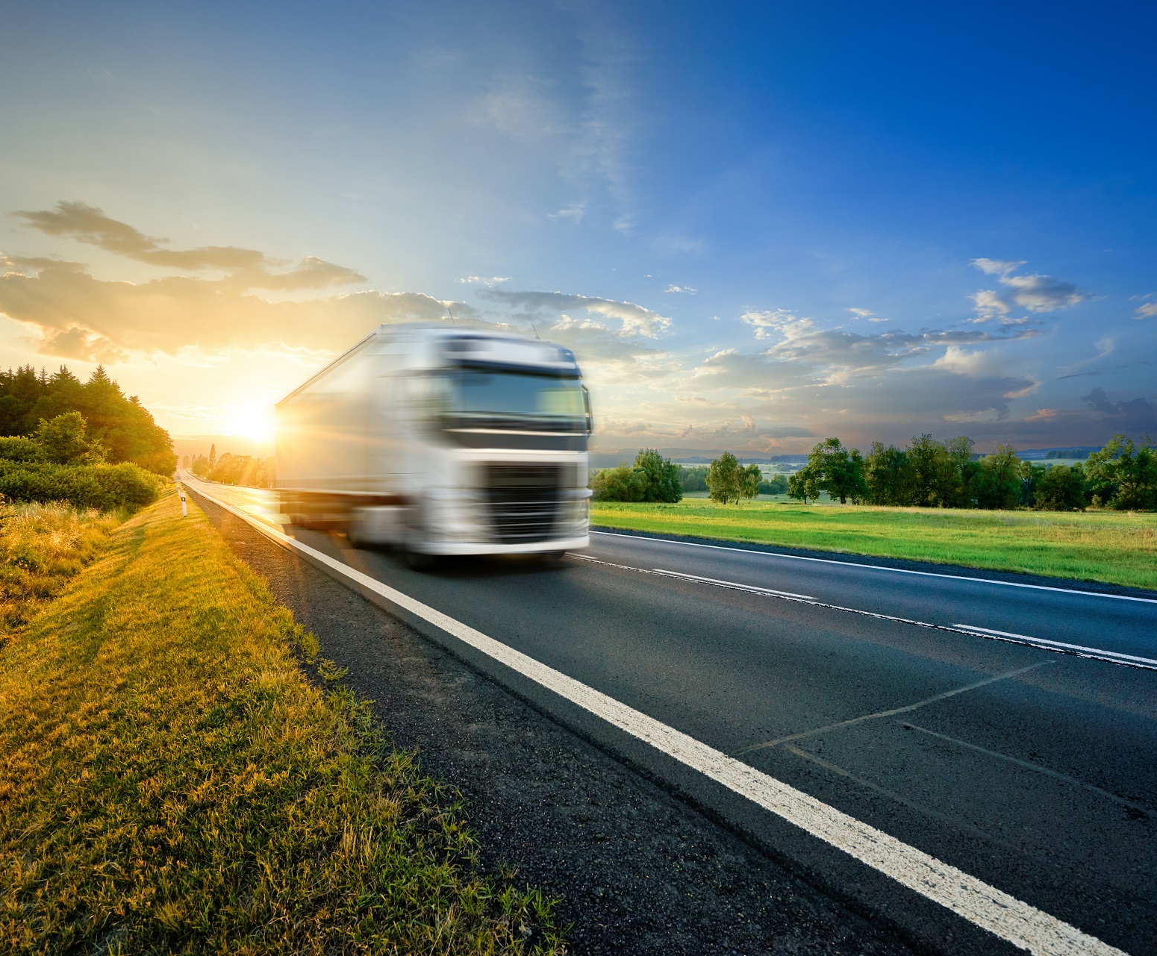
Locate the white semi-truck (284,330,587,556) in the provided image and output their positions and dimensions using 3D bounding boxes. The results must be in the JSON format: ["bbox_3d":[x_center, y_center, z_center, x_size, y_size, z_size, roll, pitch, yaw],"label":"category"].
[{"bbox_3d":[-5.180,-0.560,16.200,2.600,4.000,16.400,-1,0,-32],"label":"white semi-truck"}]

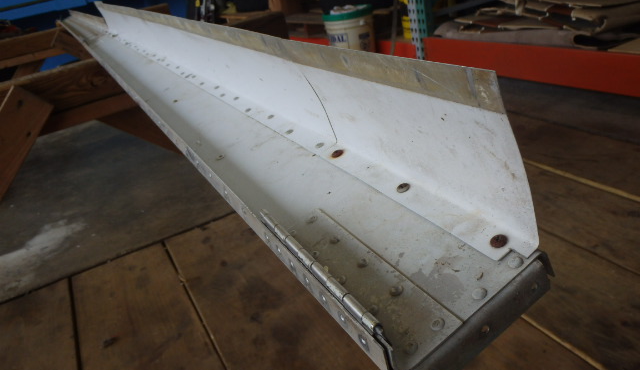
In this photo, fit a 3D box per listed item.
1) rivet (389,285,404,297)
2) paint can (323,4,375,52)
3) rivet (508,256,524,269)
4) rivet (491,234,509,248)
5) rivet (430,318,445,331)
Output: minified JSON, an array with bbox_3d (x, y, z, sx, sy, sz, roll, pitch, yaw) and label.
[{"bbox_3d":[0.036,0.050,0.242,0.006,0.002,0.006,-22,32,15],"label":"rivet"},{"bbox_3d":[0.197,-0.859,3.130,0.302,0.370,0.302,-9,26,4],"label":"paint can"},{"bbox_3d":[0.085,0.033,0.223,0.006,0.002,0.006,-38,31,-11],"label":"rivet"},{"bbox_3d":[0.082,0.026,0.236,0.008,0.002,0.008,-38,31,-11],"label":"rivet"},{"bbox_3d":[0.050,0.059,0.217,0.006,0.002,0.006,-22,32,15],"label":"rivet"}]

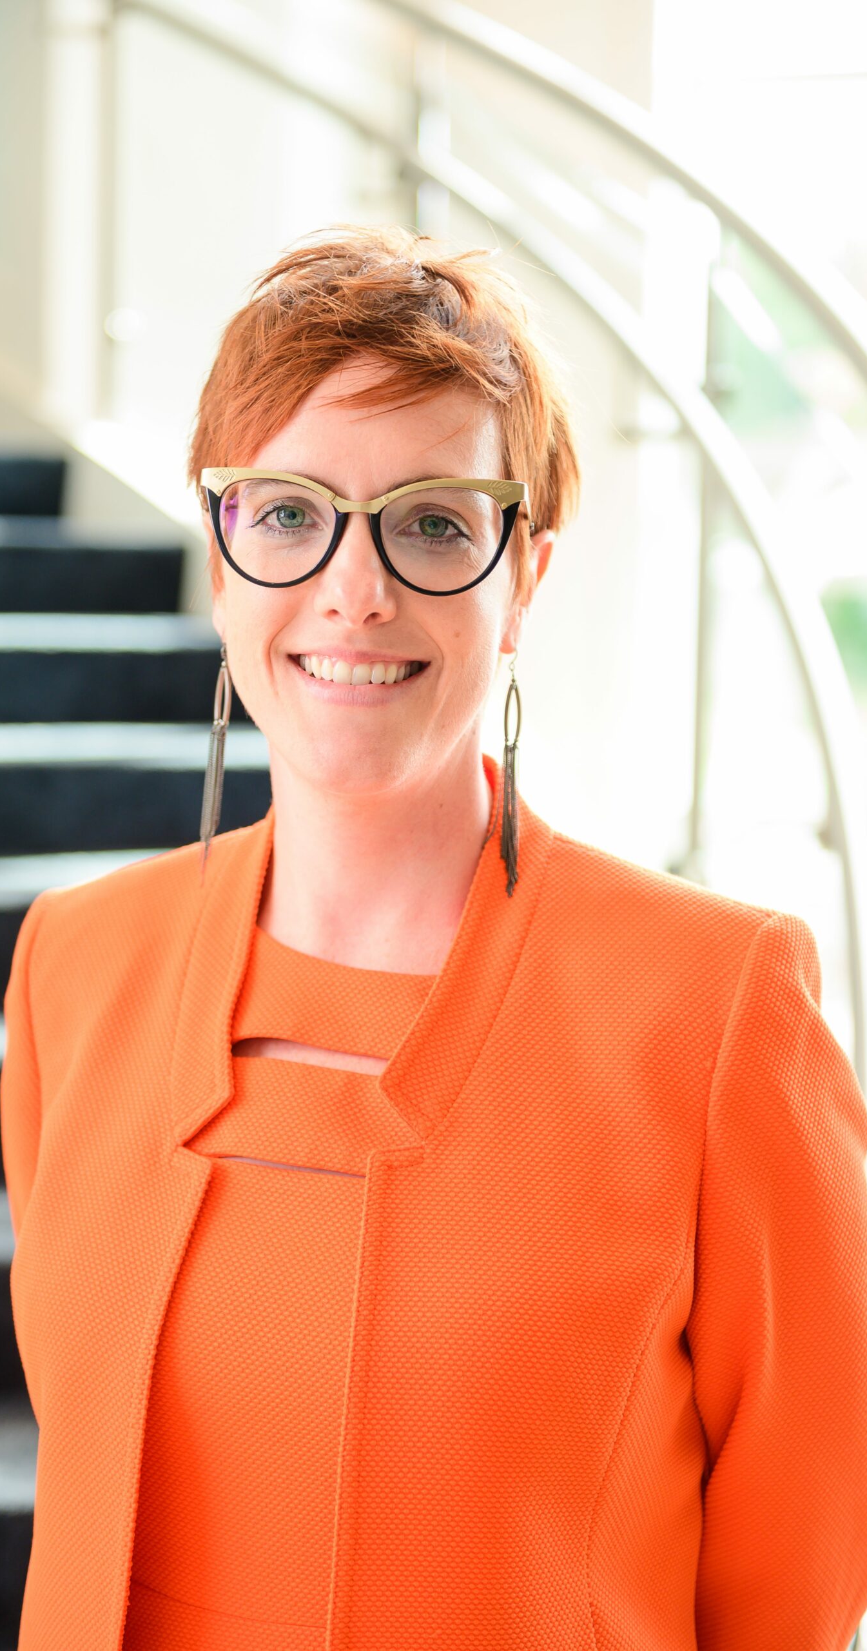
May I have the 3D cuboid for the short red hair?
[{"bbox_3d":[-0.022,-0.186,1.262,0.178,0.178,0.205,4,4,5],"label":"short red hair"}]

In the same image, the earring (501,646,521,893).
[{"bbox_3d":[0.035,-0.024,1.245,0.009,0.112,0.008,1,5,6],"label":"earring"}]

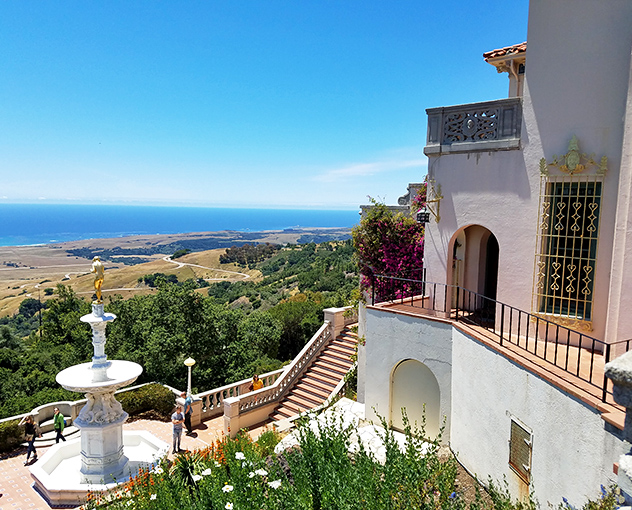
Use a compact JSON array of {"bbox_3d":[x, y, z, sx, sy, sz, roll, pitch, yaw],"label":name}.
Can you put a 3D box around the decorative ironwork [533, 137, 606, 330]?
[{"bbox_3d":[5.299,-0.462,10.795,1.256,4.005,0.250,6,8,41],"label":"decorative ironwork"}]

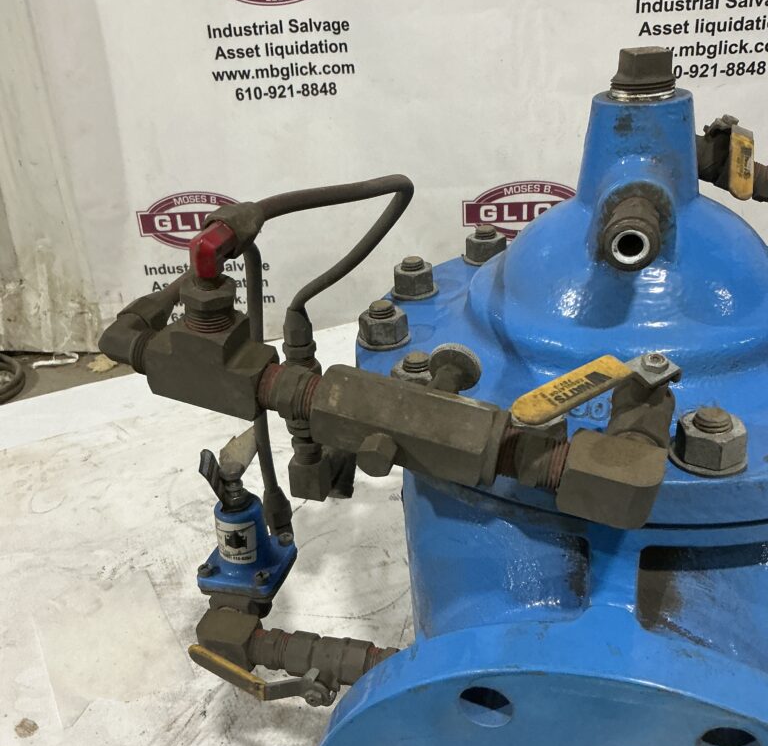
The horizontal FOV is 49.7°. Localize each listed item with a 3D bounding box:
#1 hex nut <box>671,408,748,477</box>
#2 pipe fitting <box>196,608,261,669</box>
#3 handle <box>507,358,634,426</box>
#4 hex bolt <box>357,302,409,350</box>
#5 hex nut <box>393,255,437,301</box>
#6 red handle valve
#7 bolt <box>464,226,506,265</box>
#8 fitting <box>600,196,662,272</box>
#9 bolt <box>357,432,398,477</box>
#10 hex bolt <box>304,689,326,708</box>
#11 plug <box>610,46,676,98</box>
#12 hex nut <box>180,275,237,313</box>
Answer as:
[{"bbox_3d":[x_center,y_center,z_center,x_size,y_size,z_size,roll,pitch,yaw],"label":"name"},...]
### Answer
[{"bbox_3d":[0.142,0.028,0.358,0.032,0.021,0.031,7,30,22],"label":"hex nut"},{"bbox_3d":[-0.094,0.161,0.503,0.030,0.028,0.027,0,28,10],"label":"pipe fitting"},{"bbox_3d":[0.078,0.007,0.340,0.063,0.008,0.019,-23,38,-37],"label":"handle"},{"bbox_3d":[0.000,-0.031,0.494,0.032,0.021,0.031,-5,27,0],"label":"hex bolt"},{"bbox_3d":[0.020,-0.065,0.557,0.032,0.021,0.031,-3,27,2],"label":"hex nut"},{"bbox_3d":[-0.071,-0.051,0.346,0.018,0.020,0.013,-21,37,-36],"label":"red handle valve"},{"bbox_3d":[0.074,-0.093,0.602,0.032,0.021,0.031,-1,28,7],"label":"bolt"},{"bbox_3d":[0.122,-0.069,0.408,0.028,0.028,0.047,4,29,16],"label":"fitting"},{"bbox_3d":[-0.003,0.034,0.346,0.017,0.017,0.011,16,44,9],"label":"bolt"},{"bbox_3d":[-0.039,0.184,0.468,0.012,0.012,0.006,4,29,16],"label":"hex bolt"},{"bbox_3d":[0.135,-0.154,0.427,0.034,0.023,0.034,-6,27,-2],"label":"plug"},{"bbox_3d":[-0.075,-0.033,0.352,0.024,0.010,0.024,-4,30,-12],"label":"hex nut"}]

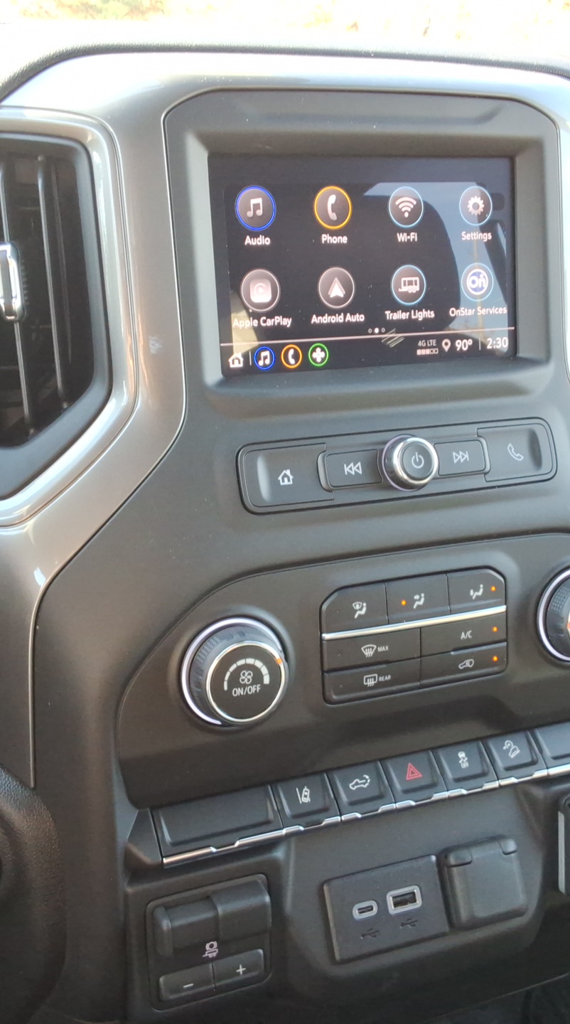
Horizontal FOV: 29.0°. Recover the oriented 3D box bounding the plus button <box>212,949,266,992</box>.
[{"bbox_3d":[-0.022,0.204,0.495,0.026,0.015,0.008,-7,5,-22],"label":"plus button"}]

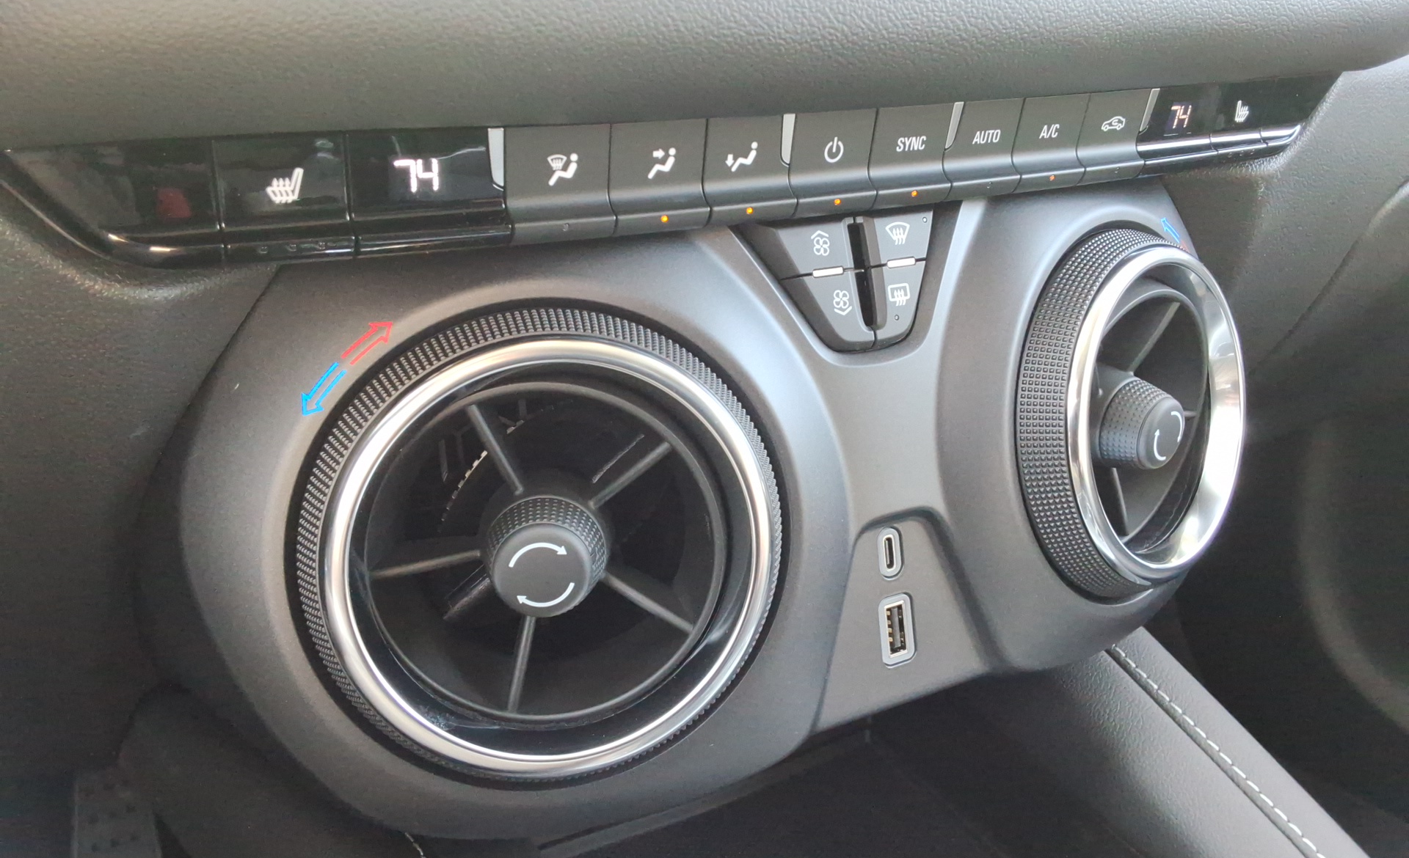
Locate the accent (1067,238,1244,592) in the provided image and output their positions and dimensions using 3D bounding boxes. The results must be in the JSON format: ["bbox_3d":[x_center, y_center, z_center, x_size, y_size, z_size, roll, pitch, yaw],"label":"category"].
[{"bbox_3d":[0.125,-0.004,0.316,0.091,0.091,0.012,-17,11,-37],"label":"accent"}]

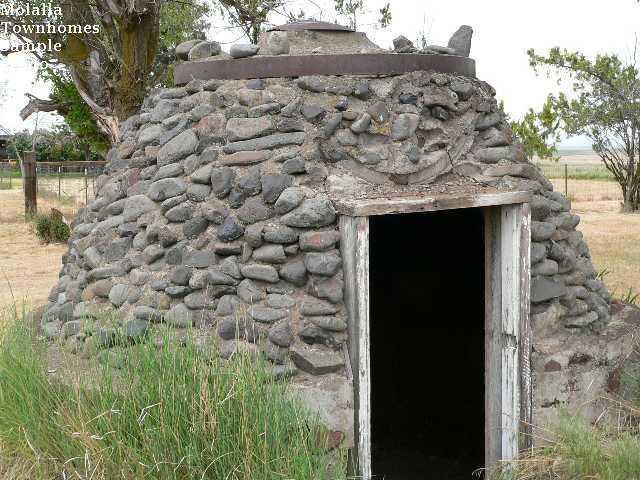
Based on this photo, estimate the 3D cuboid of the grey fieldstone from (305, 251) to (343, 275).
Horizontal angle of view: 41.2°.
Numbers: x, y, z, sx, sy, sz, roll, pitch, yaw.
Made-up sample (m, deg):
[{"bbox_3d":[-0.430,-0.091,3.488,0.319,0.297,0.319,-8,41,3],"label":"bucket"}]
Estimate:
[{"bbox_3d":[0.014,0.096,3.467,0.150,0.100,0.110,-1,6,0],"label":"grey fieldstone"}]

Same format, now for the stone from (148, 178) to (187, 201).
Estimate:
[{"bbox_3d":[-0.681,-0.223,3.797,0.155,0.100,0.110,4,7,34],"label":"stone"}]

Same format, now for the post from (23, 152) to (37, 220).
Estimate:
[{"bbox_3d":[-5.787,-1.099,17.000,0.235,1.380,0.235,-2,6,-18],"label":"post"}]

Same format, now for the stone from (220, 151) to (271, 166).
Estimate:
[{"bbox_3d":[-0.388,-0.425,4.431,0.268,0.060,0.130,-9,3,19],"label":"stone"}]

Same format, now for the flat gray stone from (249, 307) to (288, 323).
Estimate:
[{"bbox_3d":[-0.248,0.359,4.094,0.188,0.072,0.130,2,6,10],"label":"flat gray stone"}]

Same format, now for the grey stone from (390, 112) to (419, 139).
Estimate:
[{"bbox_3d":[0.382,-0.507,3.797,0.125,0.125,0.100,-3,6,-20],"label":"grey stone"}]

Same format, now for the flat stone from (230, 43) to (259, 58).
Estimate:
[{"bbox_3d":[-0.428,-1.075,4.825,0.157,0.082,0.120,-5,5,12],"label":"flat stone"}]

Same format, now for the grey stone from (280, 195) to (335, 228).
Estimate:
[{"bbox_3d":[-0.057,-0.137,4.249,0.273,0.138,0.170,-10,5,5],"label":"grey stone"}]

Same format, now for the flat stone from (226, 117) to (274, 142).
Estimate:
[{"bbox_3d":[-0.370,-0.589,4.531,0.257,0.106,0.150,-7,3,19],"label":"flat stone"}]

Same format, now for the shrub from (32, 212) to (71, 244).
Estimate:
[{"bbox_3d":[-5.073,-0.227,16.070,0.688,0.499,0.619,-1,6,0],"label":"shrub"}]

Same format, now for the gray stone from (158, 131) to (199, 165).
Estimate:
[{"bbox_3d":[-0.649,-0.422,3.898,0.175,0.160,0.120,4,8,36],"label":"gray stone"}]

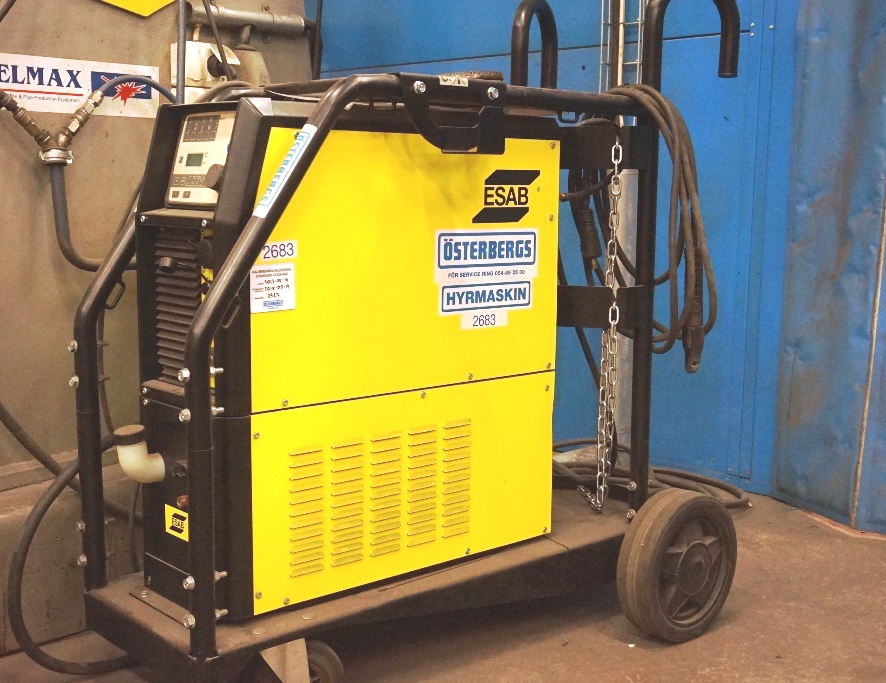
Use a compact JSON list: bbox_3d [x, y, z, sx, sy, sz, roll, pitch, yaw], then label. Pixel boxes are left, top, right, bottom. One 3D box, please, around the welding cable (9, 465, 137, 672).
[{"bbox_3d":[-0.579,0.350,1.770,0.190,0.360,0.140,-2,8,-18],"label":"welding cable"}]

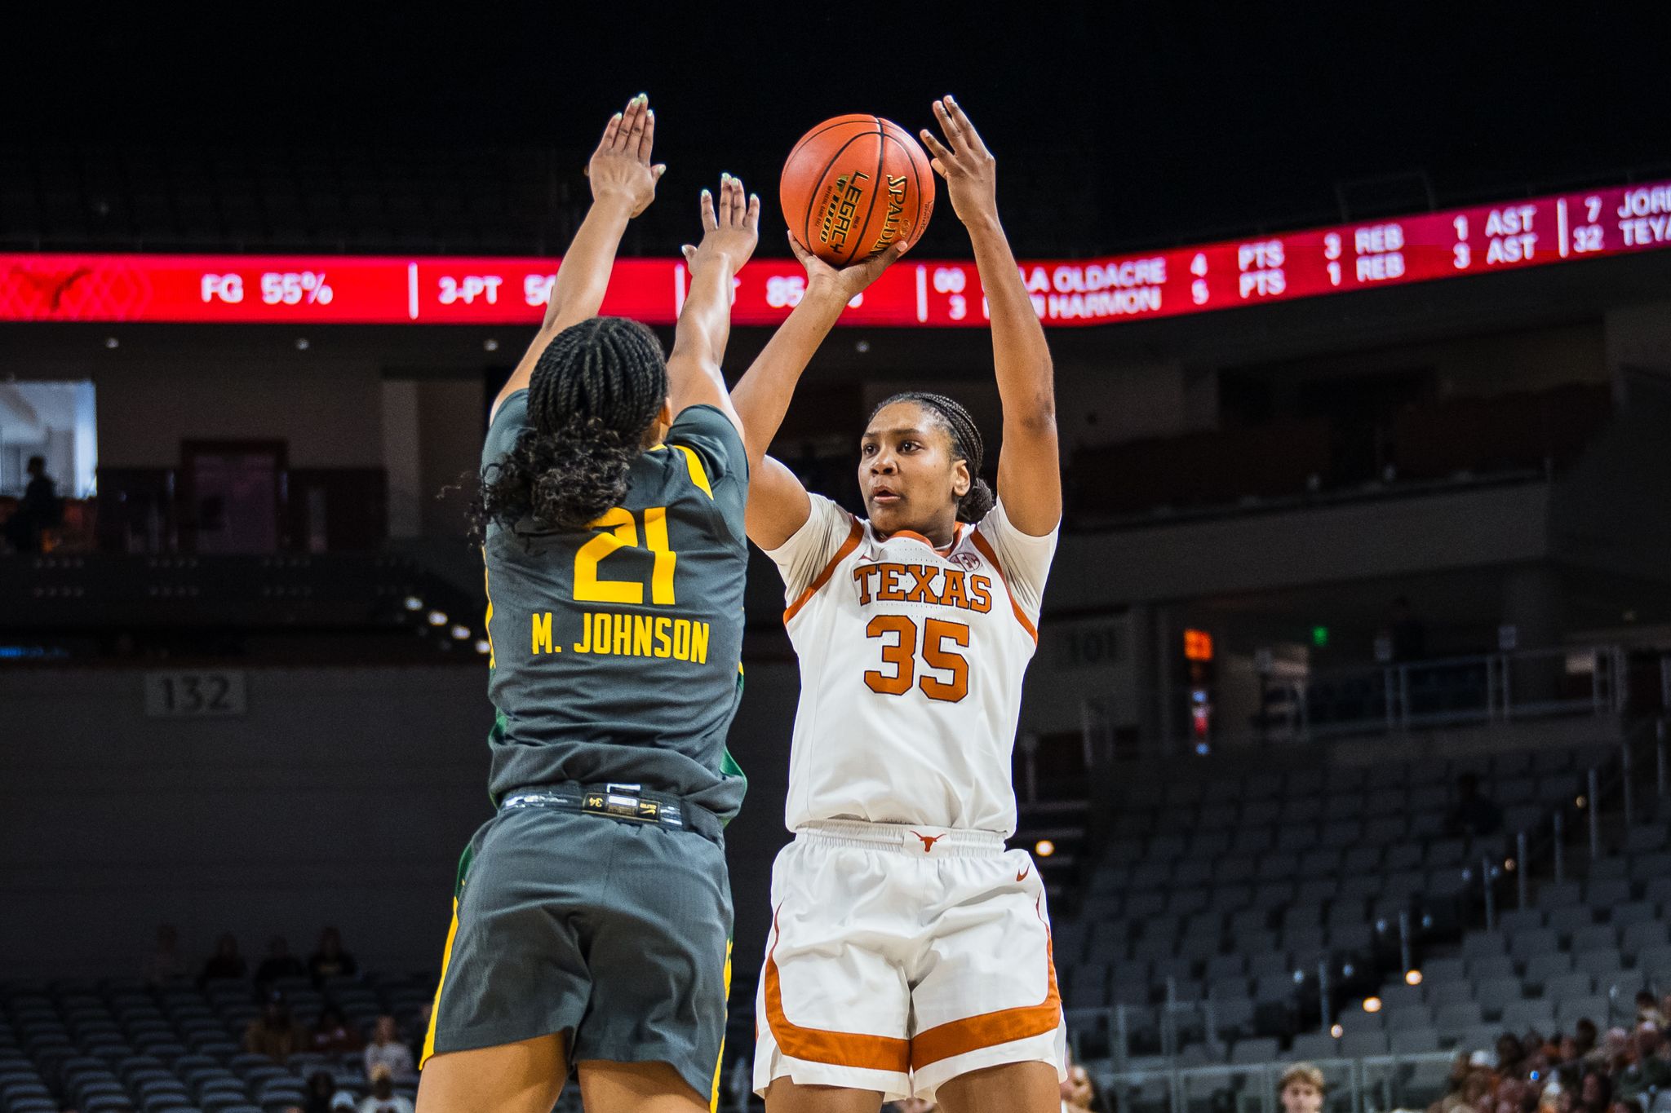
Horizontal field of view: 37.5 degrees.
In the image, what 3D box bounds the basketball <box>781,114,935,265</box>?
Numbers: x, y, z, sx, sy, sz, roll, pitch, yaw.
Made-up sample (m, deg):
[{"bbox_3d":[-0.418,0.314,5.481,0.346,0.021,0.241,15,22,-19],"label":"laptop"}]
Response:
[{"bbox_3d":[0.034,-0.549,3.700,0.233,0.233,0.233,-2,-13,0],"label":"basketball"}]

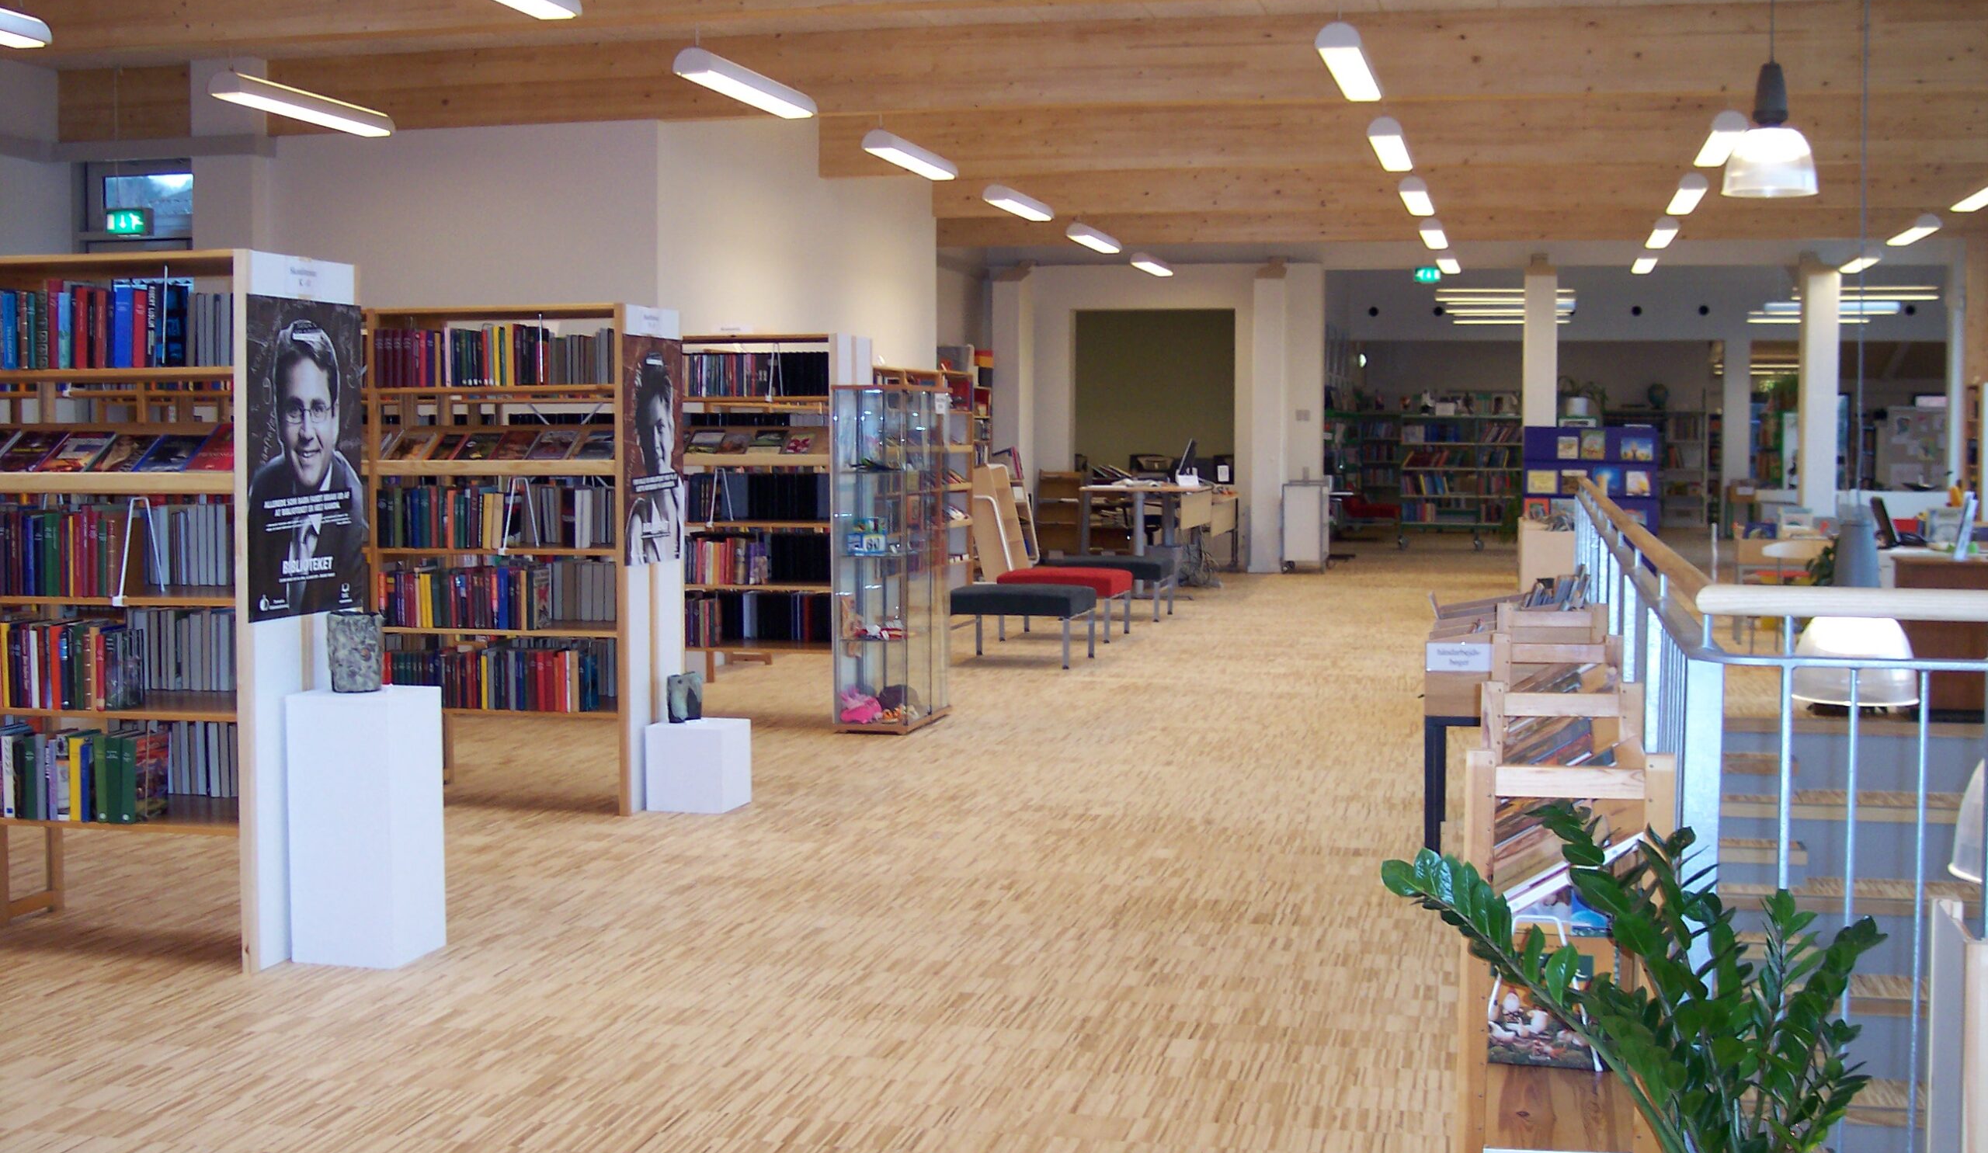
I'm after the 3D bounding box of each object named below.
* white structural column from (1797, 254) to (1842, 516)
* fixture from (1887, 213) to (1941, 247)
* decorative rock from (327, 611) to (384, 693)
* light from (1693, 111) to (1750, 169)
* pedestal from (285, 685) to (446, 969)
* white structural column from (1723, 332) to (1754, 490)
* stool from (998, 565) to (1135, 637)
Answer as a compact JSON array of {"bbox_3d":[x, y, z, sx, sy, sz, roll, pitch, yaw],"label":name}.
[{"bbox_3d":[8.292,-1.573,21.927,0.308,3.290,0.450,1,4,14],"label":"white structural column"},{"bbox_3d":[7.270,-2.736,17.243,0.193,0.108,1.520,1,4,14],"label":"fixture"},{"bbox_3d":[-1.691,0.198,5.834,0.148,0.215,0.120,-1,4,-16],"label":"decorative rock"},{"bbox_3d":[4.297,-2.586,12.914,0.197,0.113,1.575,1,4,14],"label":"light"},{"bbox_3d":[-1.779,0.703,6.205,0.312,0.750,0.300,1,4,14],"label":"pedestal"},{"bbox_3d":[10.777,-2.020,31.671,0.356,2.902,0.360,1,4,14],"label":"white structural column"},{"bbox_3d":[0.524,0.203,15.824,0.815,0.485,0.800,1,4,14],"label":"stool"}]

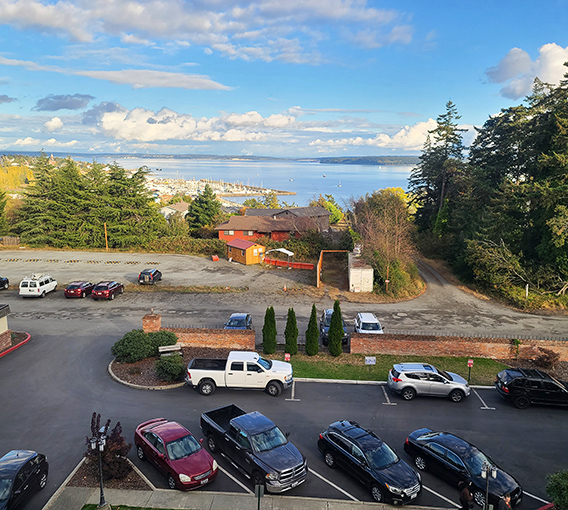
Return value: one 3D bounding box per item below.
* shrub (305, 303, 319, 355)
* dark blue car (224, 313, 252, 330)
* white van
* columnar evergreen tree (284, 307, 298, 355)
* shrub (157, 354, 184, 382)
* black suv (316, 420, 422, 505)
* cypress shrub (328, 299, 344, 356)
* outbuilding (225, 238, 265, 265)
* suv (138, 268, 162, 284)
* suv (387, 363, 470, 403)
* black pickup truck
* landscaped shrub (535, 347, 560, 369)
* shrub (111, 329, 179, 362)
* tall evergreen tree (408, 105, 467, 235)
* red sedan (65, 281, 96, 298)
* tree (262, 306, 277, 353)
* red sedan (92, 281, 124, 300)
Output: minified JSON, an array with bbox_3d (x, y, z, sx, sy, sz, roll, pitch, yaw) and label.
[{"bbox_3d":[1.960,5.080,33.350,0.930,3.580,0.930,0,11,0],"label":"shrub"},{"bbox_3d":[-3.505,5.486,38.308,1.770,1.450,4.500,1,11,3],"label":"dark blue car"},{"bbox_3d":[-24.330,2.923,49.006,1.980,2.000,4.900,0,10,-4],"label":"white van"},{"bbox_3d":[0.544,5.128,33.386,0.970,3.350,0.970,1,11,0],"label":"columnar evergreen tree"},{"bbox_3d":[-6.920,6.820,29.900,1.800,1.480,1.800,0,11,0],"label":"shrub"},{"bbox_3d":[3.525,8.702,21.119,1.860,1.680,4.800,-8,14,-36],"label":"black suv"},{"bbox_3d":[3.570,4.970,33.280,1.040,3.830,1.040,0,11,0],"label":"cypress shrub"},{"bbox_3d":[-5.010,-0.470,65.690,3.100,2.700,4.400,-9,15,-39],"label":"outbuilding"},{"bbox_3d":[-15.290,2.136,56.231,1.780,1.680,4.500,0,11,-1],"label":"suv"},{"bbox_3d":[8.391,7.217,28.230,4.570,1.680,1.845,1,11,3],"label":"suv"},{"bbox_3d":[-1.534,8.345,22.064,2.030,1.930,5.800,-9,15,-40],"label":"black pickup truck"},{"bbox_3d":[17.303,6.681,32.124,1.580,1.170,1.380,0,11,0],"label":"landscaped shrub"},{"bbox_3d":[-9.428,5.964,33.419,4.200,1.500,2.500,0,11,-5],"label":"shrub"},{"bbox_3d":[25.646,-13.300,79.581,8.750,22.210,8.313,0,11,0],"label":"tall evergreen tree"},{"bbox_3d":[-20.999,3.289,50.794,1.770,1.500,4.500,0,11,-1],"label":"red sedan"},{"bbox_3d":[-0.970,5.140,33.650,1.000,3.330,1.000,0,11,0],"label":"tree"},{"bbox_3d":[-17.836,3.462,50.169,1.820,1.620,4.650,1,11,1],"label":"red sedan"}]

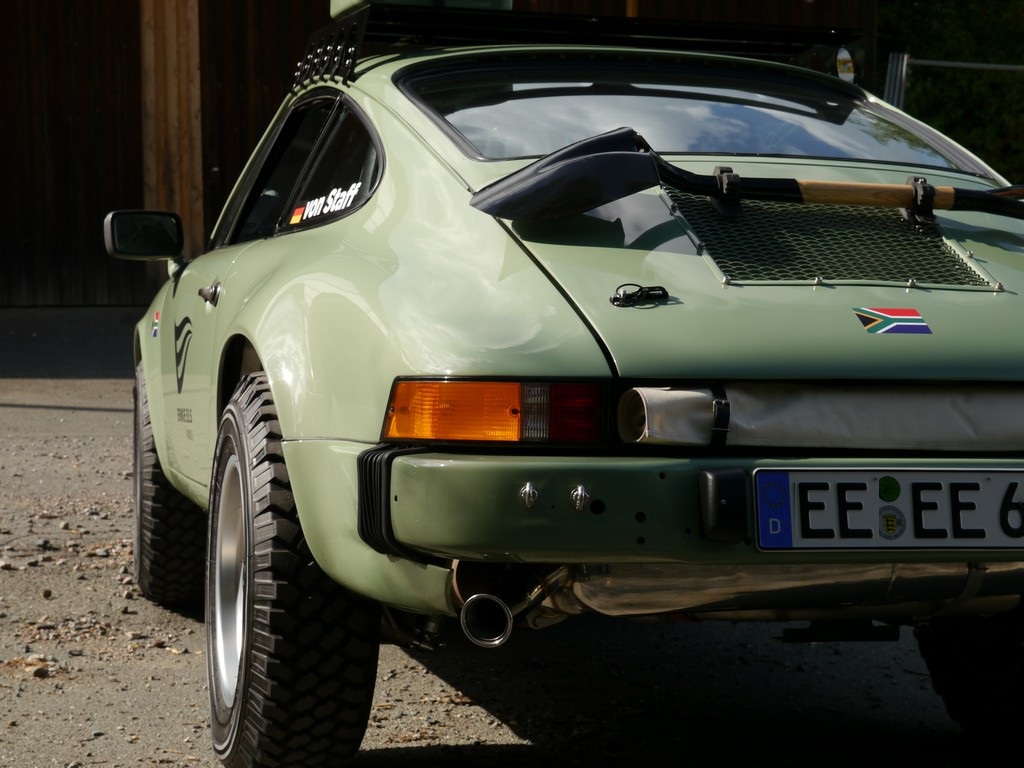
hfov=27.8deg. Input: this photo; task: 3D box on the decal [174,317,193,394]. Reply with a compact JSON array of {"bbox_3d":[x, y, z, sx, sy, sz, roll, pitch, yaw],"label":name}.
[{"bbox_3d":[-0.749,-0.065,4.720,0.012,0.176,0.290,0,2,-16],"label":"decal"}]

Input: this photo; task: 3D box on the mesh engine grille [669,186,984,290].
[{"bbox_3d":[0.477,-0.227,3.180,0.420,0.030,0.370,0,28,-14],"label":"mesh engine grille"}]

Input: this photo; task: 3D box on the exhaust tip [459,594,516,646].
[{"bbox_3d":[-0.037,0.310,2.780,0.071,0.071,0.100,0,2,-6],"label":"exhaust tip"}]

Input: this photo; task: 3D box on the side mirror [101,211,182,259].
[{"bbox_3d":[-0.900,-0.365,5.060,0.190,0.117,0.090,-1,2,-24],"label":"side mirror"}]

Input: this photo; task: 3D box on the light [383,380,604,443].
[{"bbox_3d":[-0.025,0.038,2.830,0.300,0.085,0.095,0,2,-3],"label":"light"}]

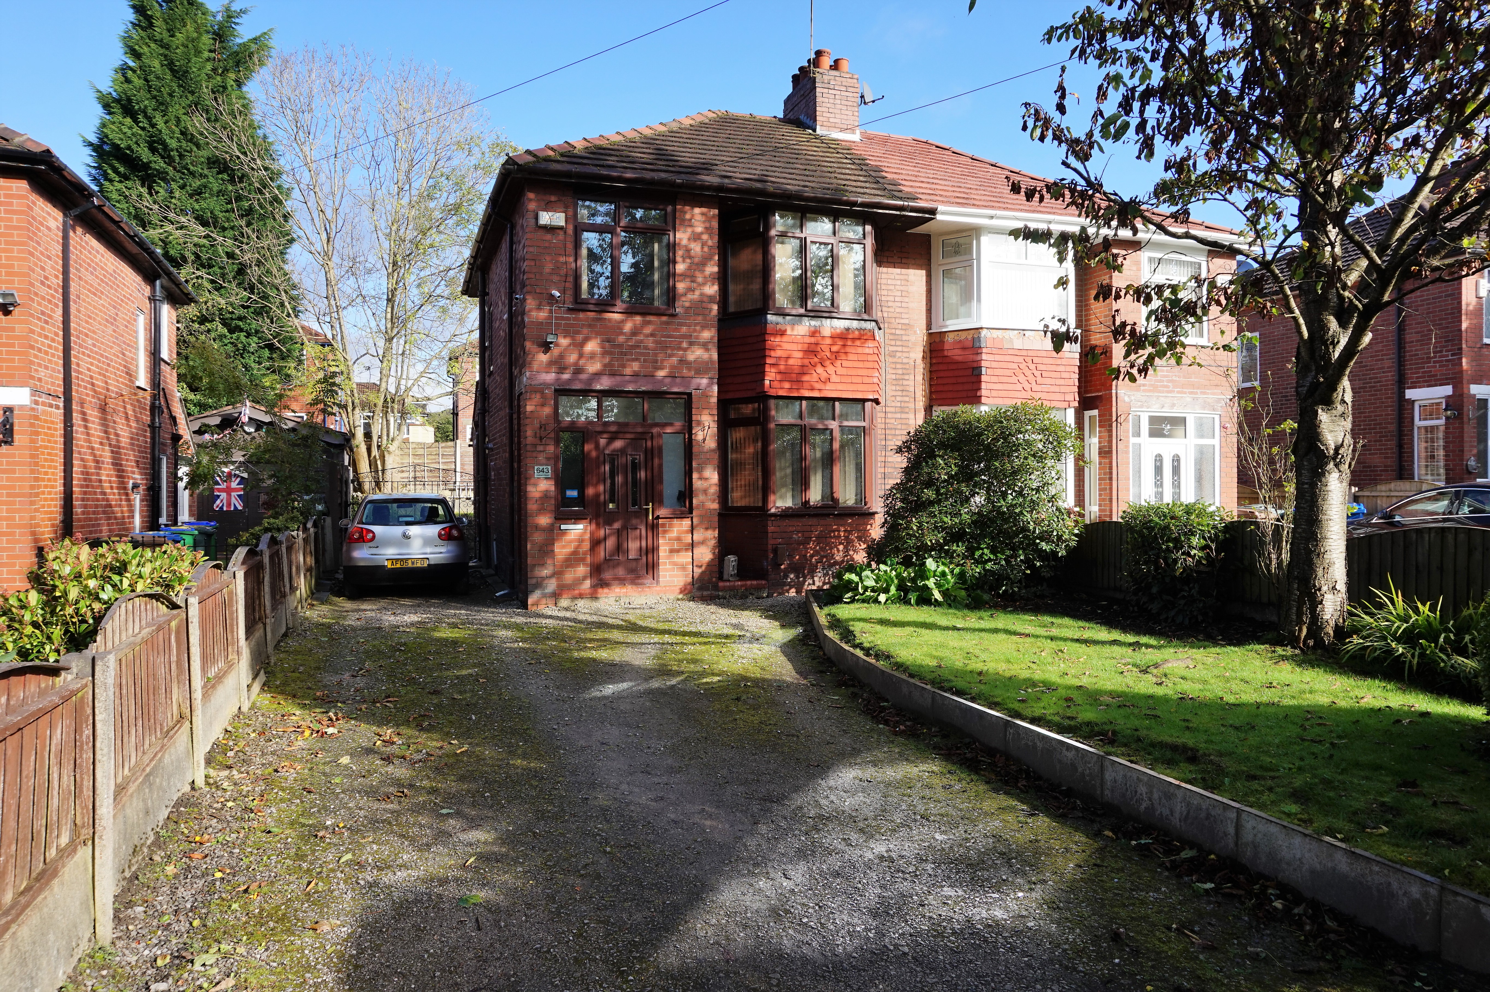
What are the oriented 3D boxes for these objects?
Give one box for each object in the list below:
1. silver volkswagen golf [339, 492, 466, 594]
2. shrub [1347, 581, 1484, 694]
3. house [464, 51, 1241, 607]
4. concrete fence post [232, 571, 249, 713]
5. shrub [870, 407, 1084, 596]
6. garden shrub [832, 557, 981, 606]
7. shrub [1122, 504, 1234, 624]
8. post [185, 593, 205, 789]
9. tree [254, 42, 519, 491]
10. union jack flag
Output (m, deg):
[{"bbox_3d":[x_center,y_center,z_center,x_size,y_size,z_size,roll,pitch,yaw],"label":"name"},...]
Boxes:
[{"bbox_3d":[-5.428,0.698,15.882,1.780,1.480,4.200,-1,0,-19],"label":"silver volkswagen golf"},{"bbox_3d":[4.571,0.878,6.780,0.930,0.600,0.880,-1,0,-19],"label":"shrub"},{"bbox_3d":[1.384,-3.361,18.317,12.140,9.510,8.200,-1,0,-19],"label":"house"},{"bbox_3d":[-3.592,1.012,7.050,0.100,1.000,0.100,-1,0,-19],"label":"concrete fence post"},{"bbox_3d":[2.747,0.003,11.800,2.450,2.280,2.200,-1,0,-19],"label":"shrub"},{"bbox_3d":[1.799,0.916,11.000,1.700,0.500,0.850,0,0,0],"label":"garden shrub"},{"bbox_3d":[4.111,0.582,9.450,1.000,1.140,0.920,-1,0,-19],"label":"shrub"},{"bbox_3d":[-2.921,1.031,5.250,0.100,1.010,0.100,-1,0,-19],"label":"post"},{"bbox_3d":[-9.102,-5.175,25.000,6.600,12.200,6.200,-1,0,-19],"label":"tree"},{"bbox_3d":[-10.805,-0.115,20.799,0.551,0.878,0.030,-1,0,-19],"label":"union jack flag"}]

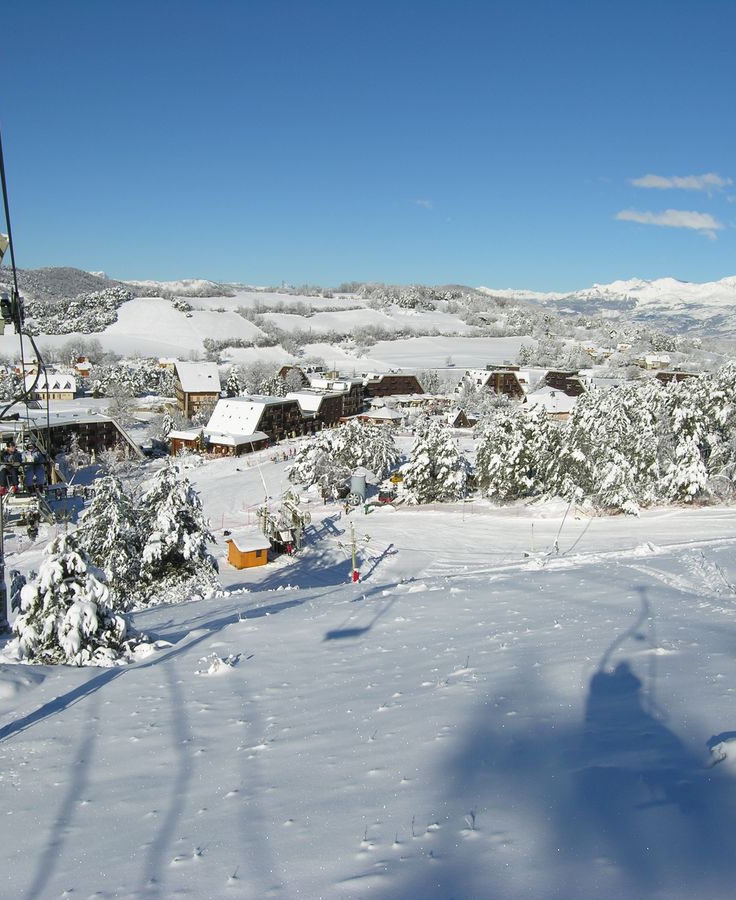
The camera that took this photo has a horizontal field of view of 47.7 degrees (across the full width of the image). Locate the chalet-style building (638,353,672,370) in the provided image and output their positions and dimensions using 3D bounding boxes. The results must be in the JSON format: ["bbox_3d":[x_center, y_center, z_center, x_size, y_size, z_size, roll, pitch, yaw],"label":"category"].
[{"bbox_3d":[196.829,-60.687,570.000,19.000,11.000,11.000,2,8,3],"label":"chalet-style building"}]

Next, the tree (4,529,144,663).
[{"bbox_3d":[-8.062,4.092,23.300,3.500,3.700,3.400,2,8,0],"label":"tree"}]

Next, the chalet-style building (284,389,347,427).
[{"bbox_3d":[-16.503,-13.718,270.000,13.000,12.000,22.000,5,8,24],"label":"chalet-style building"}]

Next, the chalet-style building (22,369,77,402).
[{"bbox_3d":[-124.414,-25.586,325.000,19.000,11.500,11.000,-1,8,-13],"label":"chalet-style building"}]

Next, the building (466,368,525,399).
[{"bbox_3d":[57.776,-29.459,380.000,25.000,15.000,15.000,-2,8,-18],"label":"building"}]

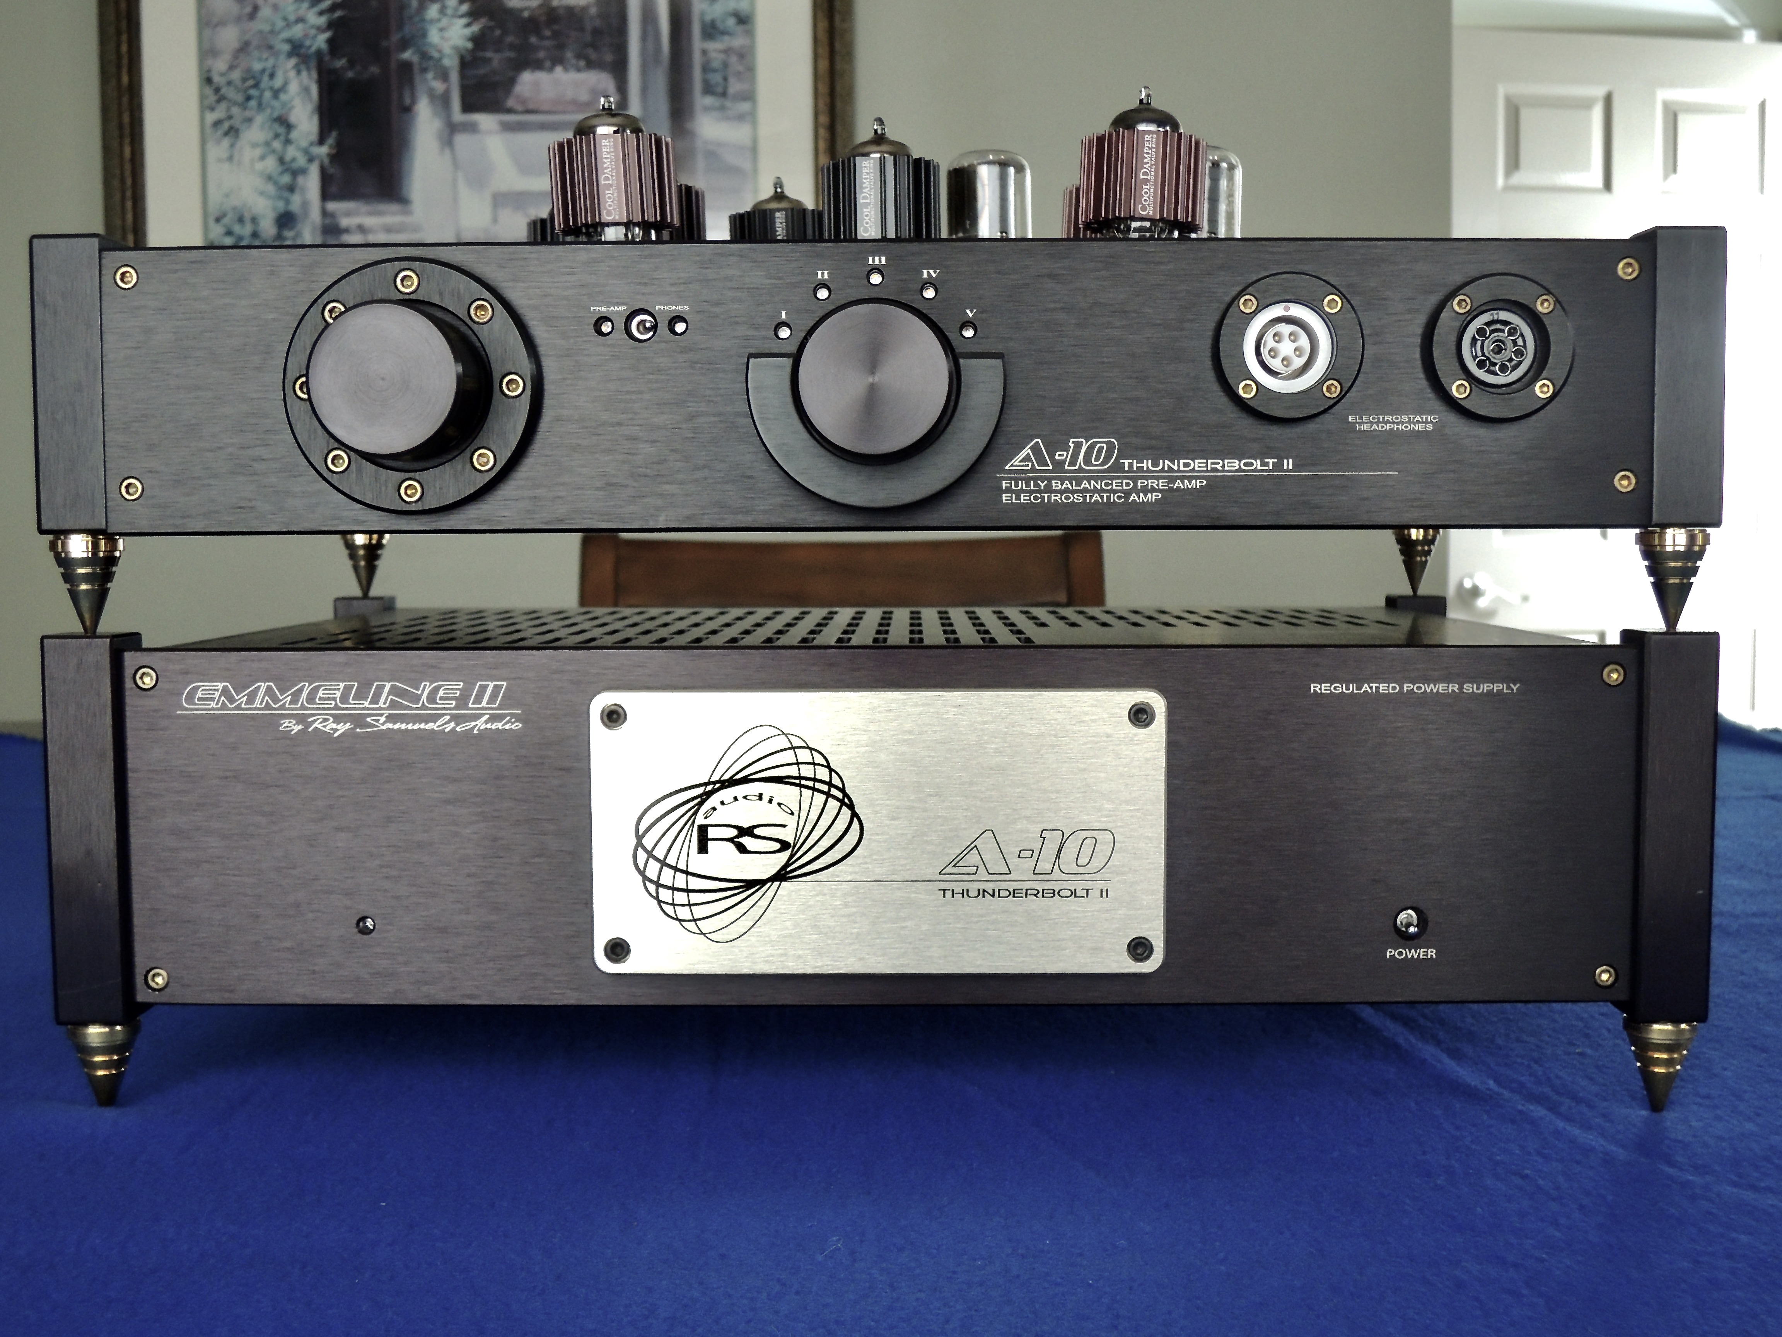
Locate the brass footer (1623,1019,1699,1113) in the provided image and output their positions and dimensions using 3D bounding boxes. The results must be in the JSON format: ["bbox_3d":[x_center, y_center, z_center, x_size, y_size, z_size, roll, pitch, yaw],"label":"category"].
[{"bbox_3d":[0.212,0.108,0.567,0.021,0.028,0.021,0,4,1],"label":"brass footer"}]

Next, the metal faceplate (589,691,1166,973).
[{"bbox_3d":[-0.004,0.044,0.560,0.156,0.077,0.006,0,4,1],"label":"metal faceplate"}]

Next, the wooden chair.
[{"bbox_3d":[-0.042,0.357,1.522,0.465,0.910,0.540,0,4,1],"label":"wooden chair"}]

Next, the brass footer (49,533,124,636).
[{"bbox_3d":[-0.218,-0.023,0.561,0.021,0.028,0.021,0,4,1],"label":"brass footer"}]

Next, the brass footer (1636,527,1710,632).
[{"bbox_3d":[0.211,-0.024,0.557,0.021,0.028,0.021,0,4,1],"label":"brass footer"}]

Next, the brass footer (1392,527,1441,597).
[{"bbox_3d":[0.214,-0.044,0.840,0.021,0.028,0.021,0,4,1],"label":"brass footer"}]

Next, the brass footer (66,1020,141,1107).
[{"bbox_3d":[-0.218,0.110,0.571,0.021,0.028,0.021,0,4,1],"label":"brass footer"}]

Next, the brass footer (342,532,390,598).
[{"bbox_3d":[-0.215,-0.043,0.845,0.021,0.028,0.021,0,4,1],"label":"brass footer"}]

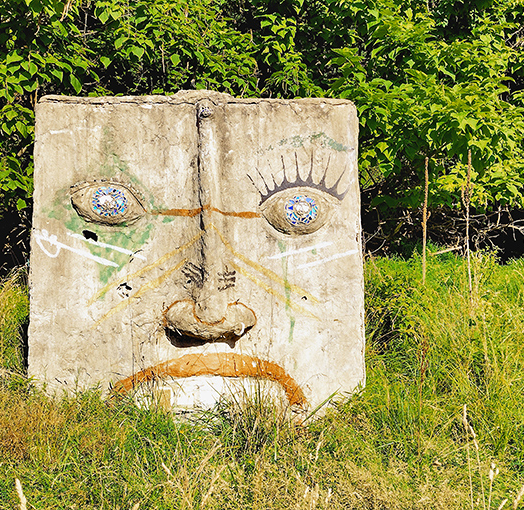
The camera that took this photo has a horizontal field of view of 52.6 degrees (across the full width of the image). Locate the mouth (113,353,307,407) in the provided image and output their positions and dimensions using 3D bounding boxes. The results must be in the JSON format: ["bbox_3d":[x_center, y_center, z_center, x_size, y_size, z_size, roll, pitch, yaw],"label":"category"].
[{"bbox_3d":[-0.351,0.868,3.585,1.313,0.385,0.090,0,-5,-3],"label":"mouth"}]

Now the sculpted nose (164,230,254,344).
[{"bbox_3d":[-0.352,0.206,3.586,0.627,0.783,0.200,0,-5,-3],"label":"sculpted nose"}]

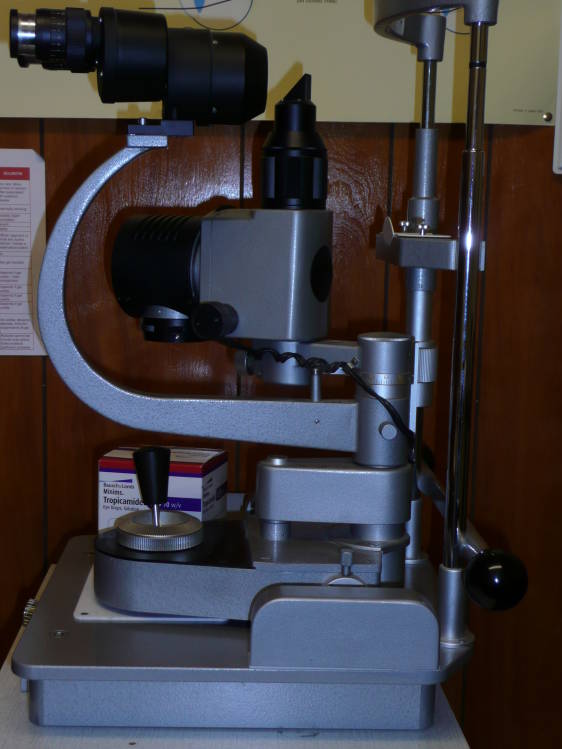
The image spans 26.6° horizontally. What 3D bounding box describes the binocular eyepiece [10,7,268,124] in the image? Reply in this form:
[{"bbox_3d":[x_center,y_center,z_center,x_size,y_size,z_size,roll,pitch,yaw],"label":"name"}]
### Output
[{"bbox_3d":[-0.099,-0.220,0.861,0.179,0.076,0.115,1,8,-5],"label":"binocular eyepiece"}]

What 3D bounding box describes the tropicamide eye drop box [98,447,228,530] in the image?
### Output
[{"bbox_3d":[-0.105,0.109,1.053,0.095,0.076,0.063,3,9,14],"label":"tropicamide eye drop box"}]

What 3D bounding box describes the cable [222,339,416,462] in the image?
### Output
[{"bbox_3d":[0.029,0.020,0.897,0.144,0.088,0.040,1,8,0],"label":"cable"}]

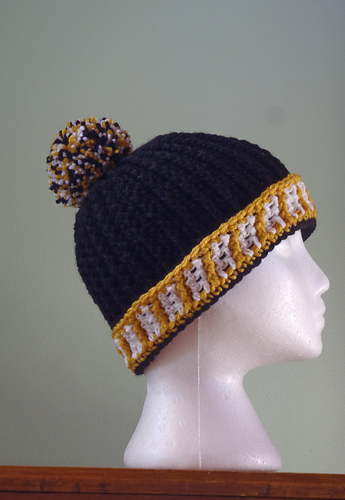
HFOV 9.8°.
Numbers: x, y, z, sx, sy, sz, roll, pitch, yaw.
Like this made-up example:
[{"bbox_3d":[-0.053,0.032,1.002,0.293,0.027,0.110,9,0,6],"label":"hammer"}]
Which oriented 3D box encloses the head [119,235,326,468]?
[{"bbox_3d":[0.029,0.044,1.650,0.198,0.272,0.158,0,-6,0],"label":"head"}]

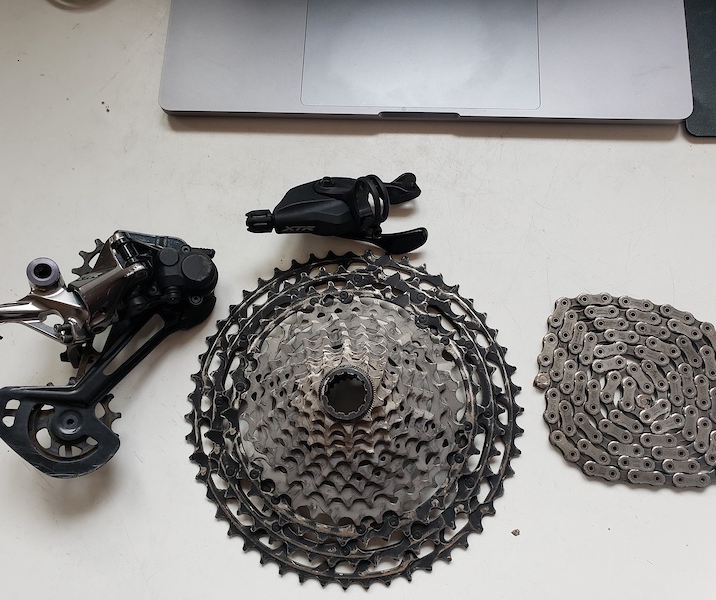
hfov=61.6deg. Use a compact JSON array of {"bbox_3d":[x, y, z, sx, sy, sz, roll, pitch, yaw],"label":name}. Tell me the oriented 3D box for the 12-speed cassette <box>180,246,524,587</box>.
[{"bbox_3d":[-0.004,0.062,0.352,0.209,0.043,0.209,-1,76,2],"label":"12-speed cassette"}]

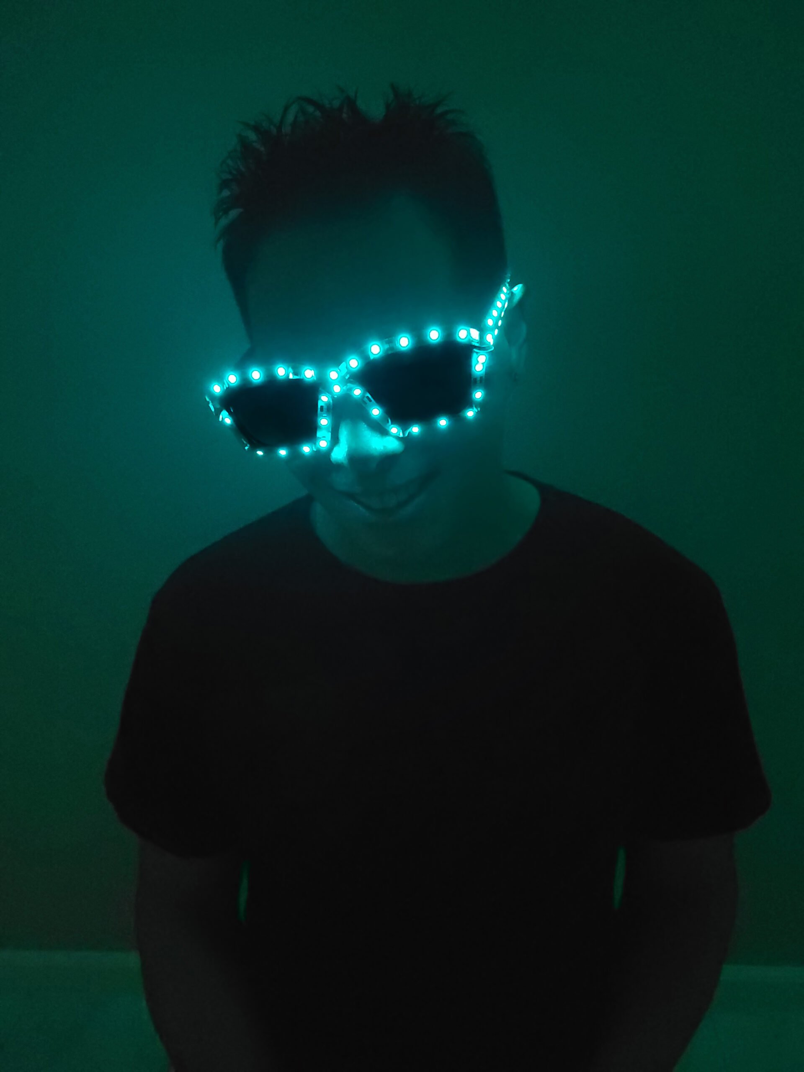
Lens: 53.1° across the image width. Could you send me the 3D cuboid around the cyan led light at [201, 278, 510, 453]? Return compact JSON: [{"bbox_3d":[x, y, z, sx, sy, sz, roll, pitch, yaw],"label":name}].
[{"bbox_3d":[-0.016,-0.108,0.497,0.166,0.055,0.146,-7,30,19],"label":"cyan led light"}]

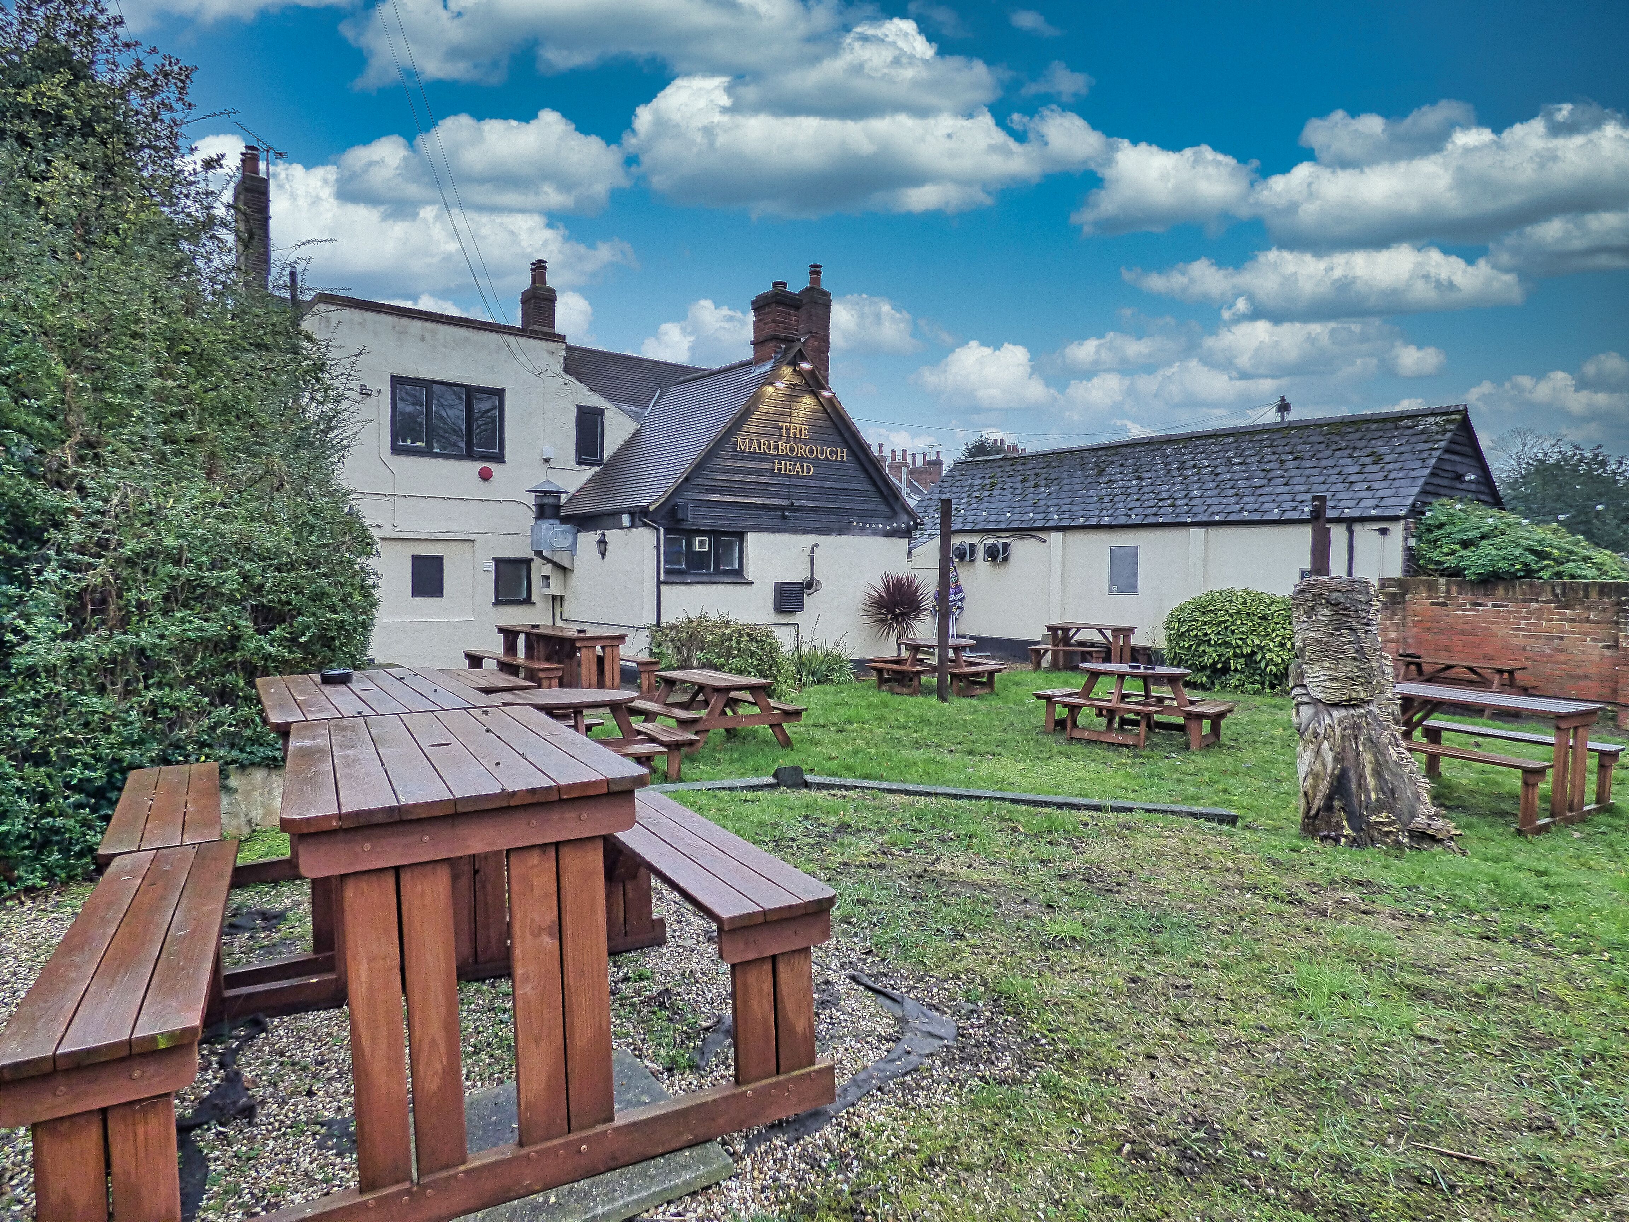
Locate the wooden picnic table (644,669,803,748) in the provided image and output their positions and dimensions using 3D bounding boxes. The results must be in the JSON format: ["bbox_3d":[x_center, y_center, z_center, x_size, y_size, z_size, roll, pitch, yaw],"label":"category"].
[{"bbox_3d":[-1.159,1.115,10.600,1.450,0.730,1.800,-2,2,-30],"label":"wooden picnic table"}]

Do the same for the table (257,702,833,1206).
[{"bbox_3d":[-0.830,0.690,2.180,1.400,0.790,1.220,-3,3,-28],"label":"table"}]

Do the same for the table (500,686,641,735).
[{"bbox_3d":[-1.992,1.057,7.710,1.830,0.730,1.830,-1,2,-29],"label":"table"}]

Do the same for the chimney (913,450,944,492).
[{"bbox_3d":[6.899,-8.440,57.000,1.500,2.600,1.000,-1,3,-39],"label":"chimney"}]

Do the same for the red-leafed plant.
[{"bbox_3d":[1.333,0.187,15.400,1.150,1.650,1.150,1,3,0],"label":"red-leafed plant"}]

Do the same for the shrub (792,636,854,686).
[{"bbox_3d":[0.123,0.745,13.950,0.780,0.720,0.680,-1,3,-39],"label":"shrub"}]

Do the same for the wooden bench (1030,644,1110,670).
[{"bbox_3d":[4.235,0.848,15.830,0.300,0.450,1.400,-1,3,-33],"label":"wooden bench"}]

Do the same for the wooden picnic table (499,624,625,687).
[{"bbox_3d":[-3.196,0.652,11.790,0.680,0.790,2.350,-1,3,-39],"label":"wooden picnic table"}]

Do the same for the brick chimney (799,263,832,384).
[{"bbox_3d":[0.014,-6.160,20.200,0.470,2.500,0.550,-1,3,-39],"label":"brick chimney"}]

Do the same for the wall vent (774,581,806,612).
[{"bbox_3d":[-0.358,-0.198,13.930,0.440,0.440,0.140,-1,3,-39],"label":"wall vent"}]

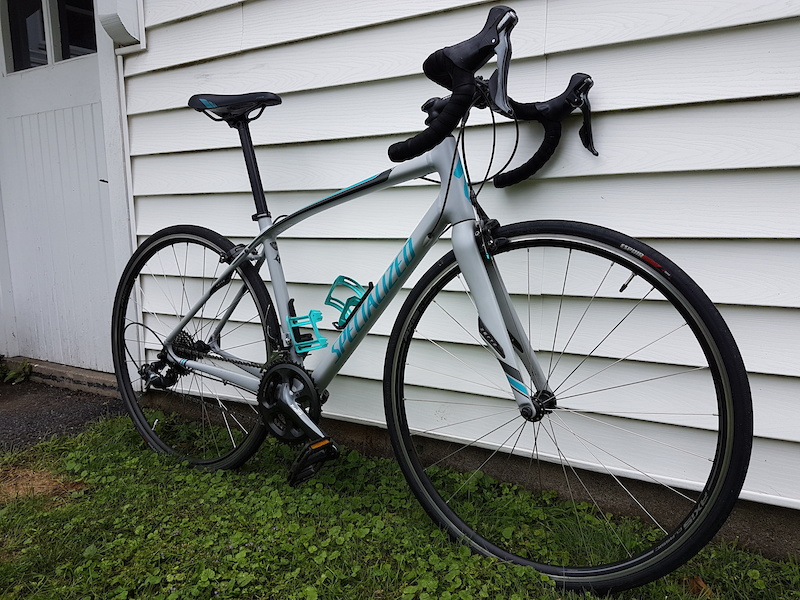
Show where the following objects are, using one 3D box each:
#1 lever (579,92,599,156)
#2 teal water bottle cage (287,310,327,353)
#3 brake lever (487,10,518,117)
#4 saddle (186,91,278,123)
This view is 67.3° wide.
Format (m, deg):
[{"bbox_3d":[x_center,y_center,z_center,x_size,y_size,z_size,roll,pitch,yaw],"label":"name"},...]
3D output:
[{"bbox_3d":[0.382,-0.359,1.217,0.040,0.138,0.032,-7,4,36],"label":"lever"},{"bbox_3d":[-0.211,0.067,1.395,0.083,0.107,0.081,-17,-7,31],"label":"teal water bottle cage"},{"bbox_3d":[0.156,-0.356,0.905,0.042,0.156,0.034,-7,-8,34],"label":"brake lever"},{"bbox_3d":[-0.392,-0.474,1.482,0.270,0.076,0.152,4,5,32],"label":"saddle"}]

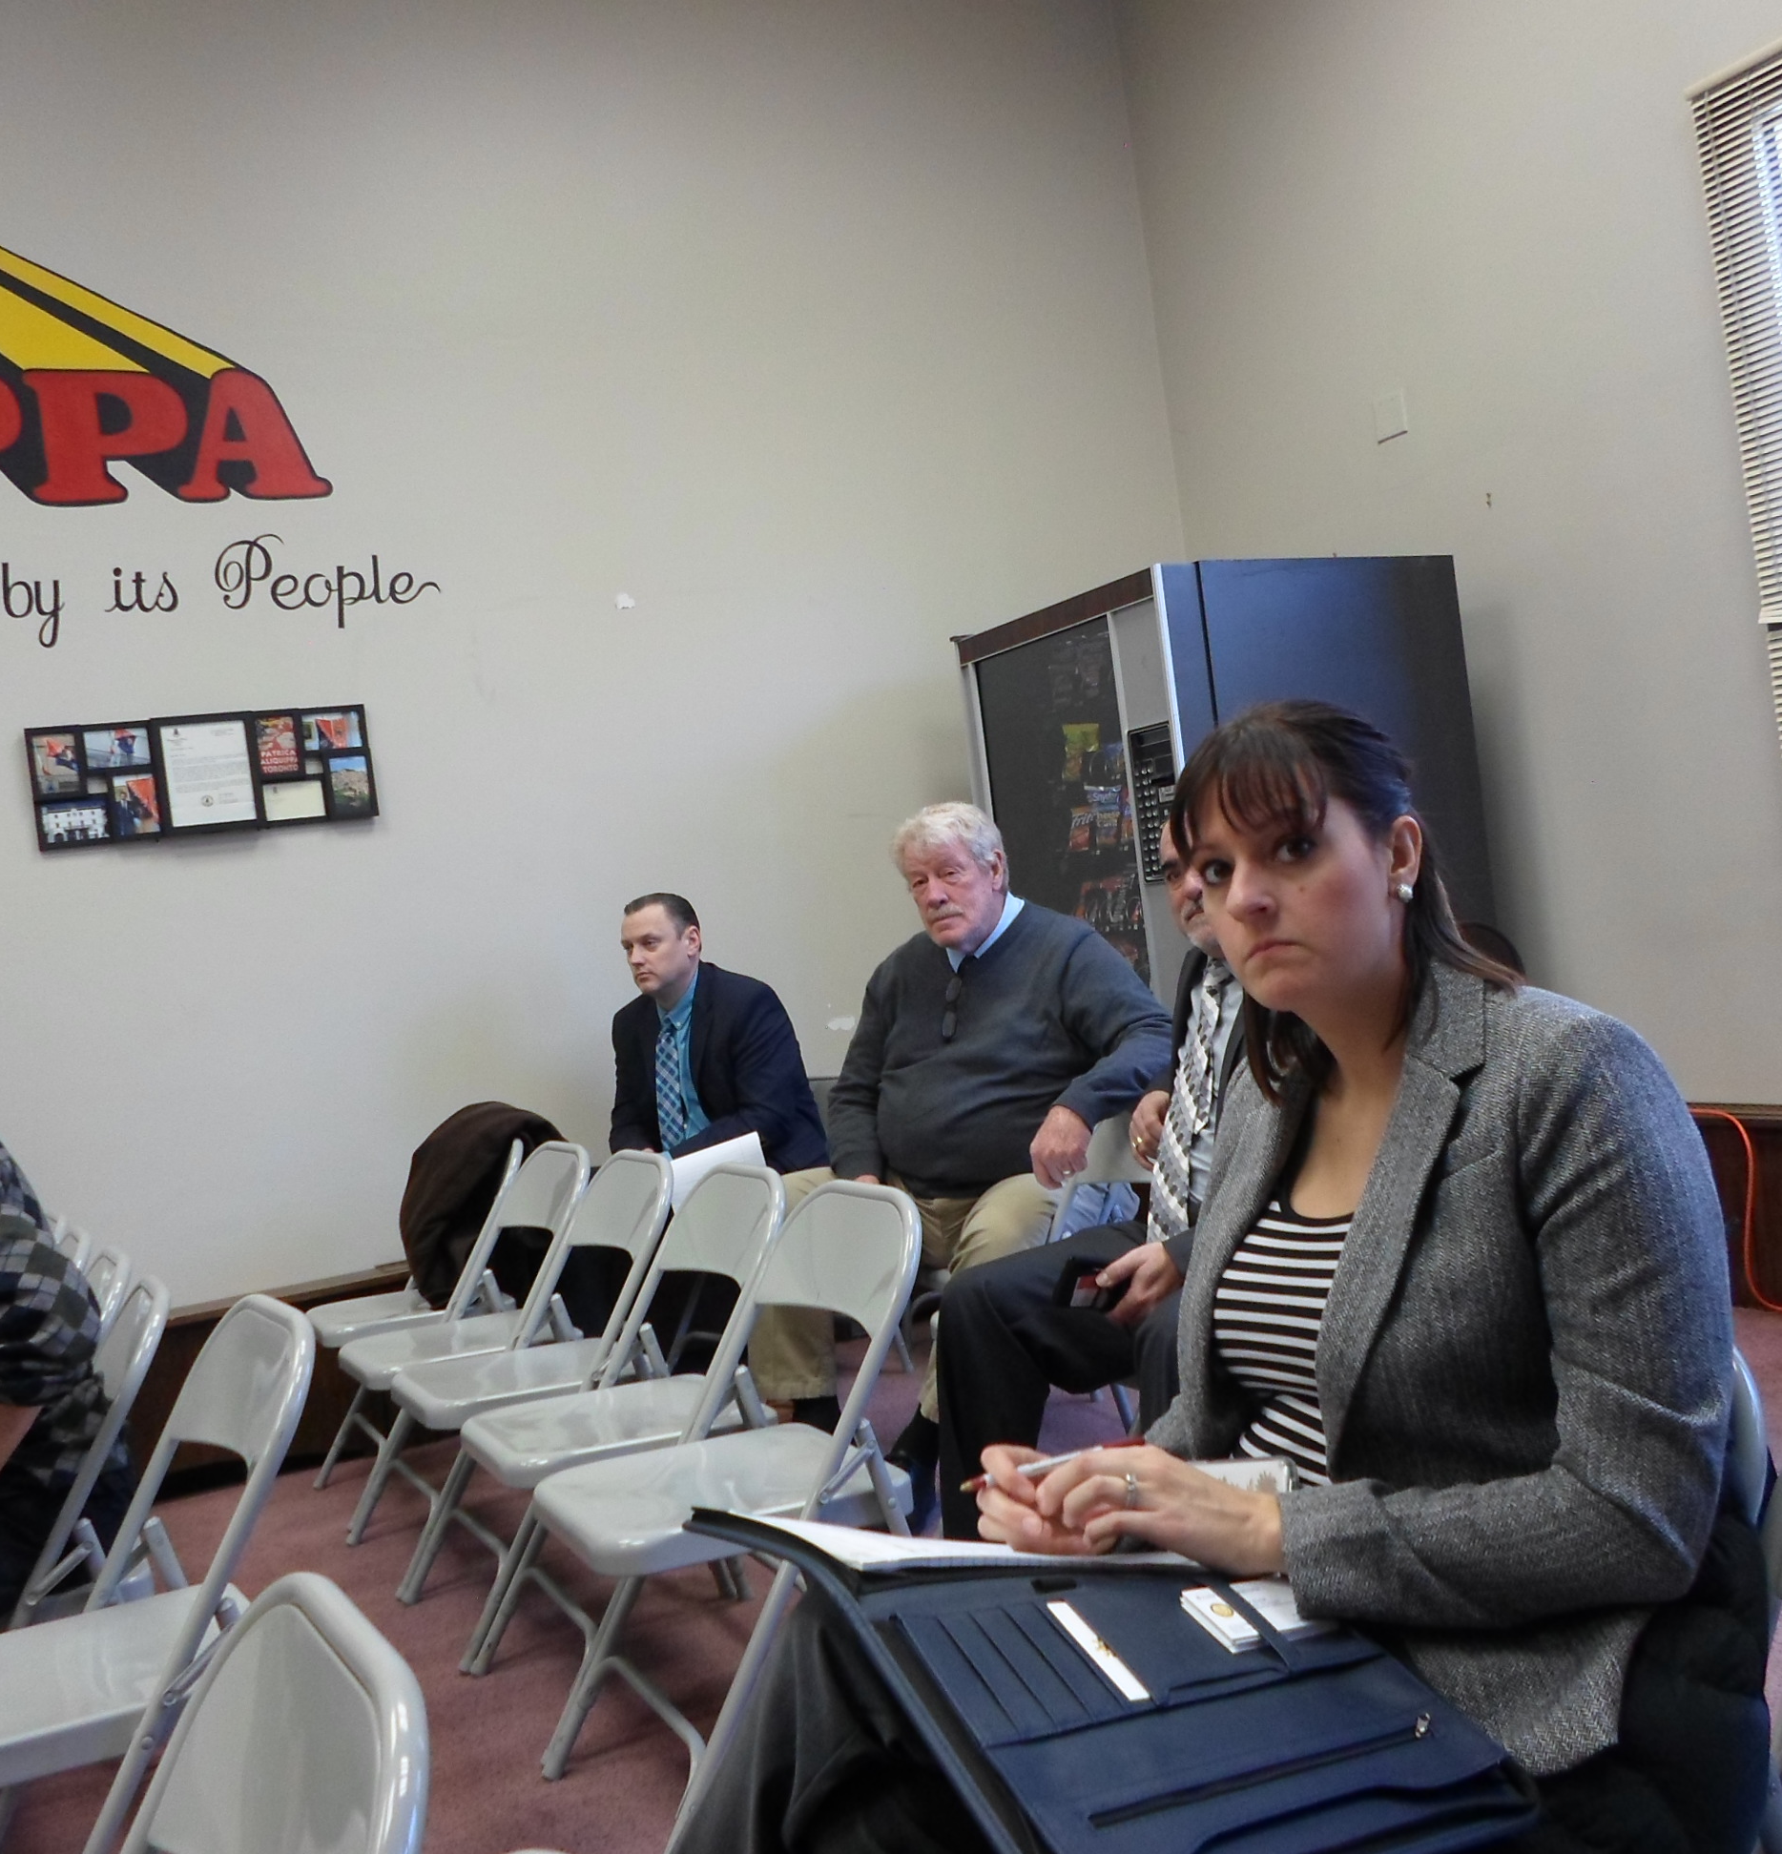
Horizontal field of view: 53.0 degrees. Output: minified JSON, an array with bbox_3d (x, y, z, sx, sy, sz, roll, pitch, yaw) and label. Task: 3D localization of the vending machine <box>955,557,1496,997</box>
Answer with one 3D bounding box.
[{"bbox_3d":[0.905,0.080,4.595,0.885,1.840,0.910,-8,0,-27],"label":"vending machine"}]

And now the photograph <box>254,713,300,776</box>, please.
[{"bbox_3d":[-1.566,-0.463,4.566,0.096,0.150,0.018,-8,0,-26],"label":"photograph"}]

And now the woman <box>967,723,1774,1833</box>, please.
[{"bbox_3d":[0.235,0.461,1.378,0.740,1.240,0.580,-8,0,-30],"label":"woman"}]

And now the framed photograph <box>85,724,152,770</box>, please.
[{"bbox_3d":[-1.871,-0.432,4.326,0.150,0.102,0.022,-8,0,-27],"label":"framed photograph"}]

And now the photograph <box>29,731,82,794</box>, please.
[{"bbox_3d":[-2.027,-0.393,4.340,0.097,0.147,0.018,-8,0,-26],"label":"photograph"}]

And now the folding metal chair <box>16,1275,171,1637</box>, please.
[{"bbox_3d":[-1.213,0.898,2.376,0.520,0.758,0.465,-8,0,-35],"label":"folding metal chair"}]

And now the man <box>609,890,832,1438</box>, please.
[{"bbox_3d":[-0.431,0.546,4.321,0.570,1.280,0.700,-8,0,36],"label":"man"}]

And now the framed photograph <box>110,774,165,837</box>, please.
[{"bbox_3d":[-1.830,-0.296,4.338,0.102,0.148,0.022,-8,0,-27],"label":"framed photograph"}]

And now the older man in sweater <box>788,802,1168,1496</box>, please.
[{"bbox_3d":[0.080,0.442,3.425,0.740,1.310,0.720,-8,0,27],"label":"older man in sweater"}]

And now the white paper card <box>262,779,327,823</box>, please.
[{"bbox_3d":[-1.528,-0.322,4.575,0.150,0.097,0.018,-8,0,-26],"label":"white paper card"}]

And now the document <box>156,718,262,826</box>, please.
[{"bbox_3d":[-1.713,-0.384,4.490,0.202,0.255,0.012,-8,0,-26],"label":"document"}]

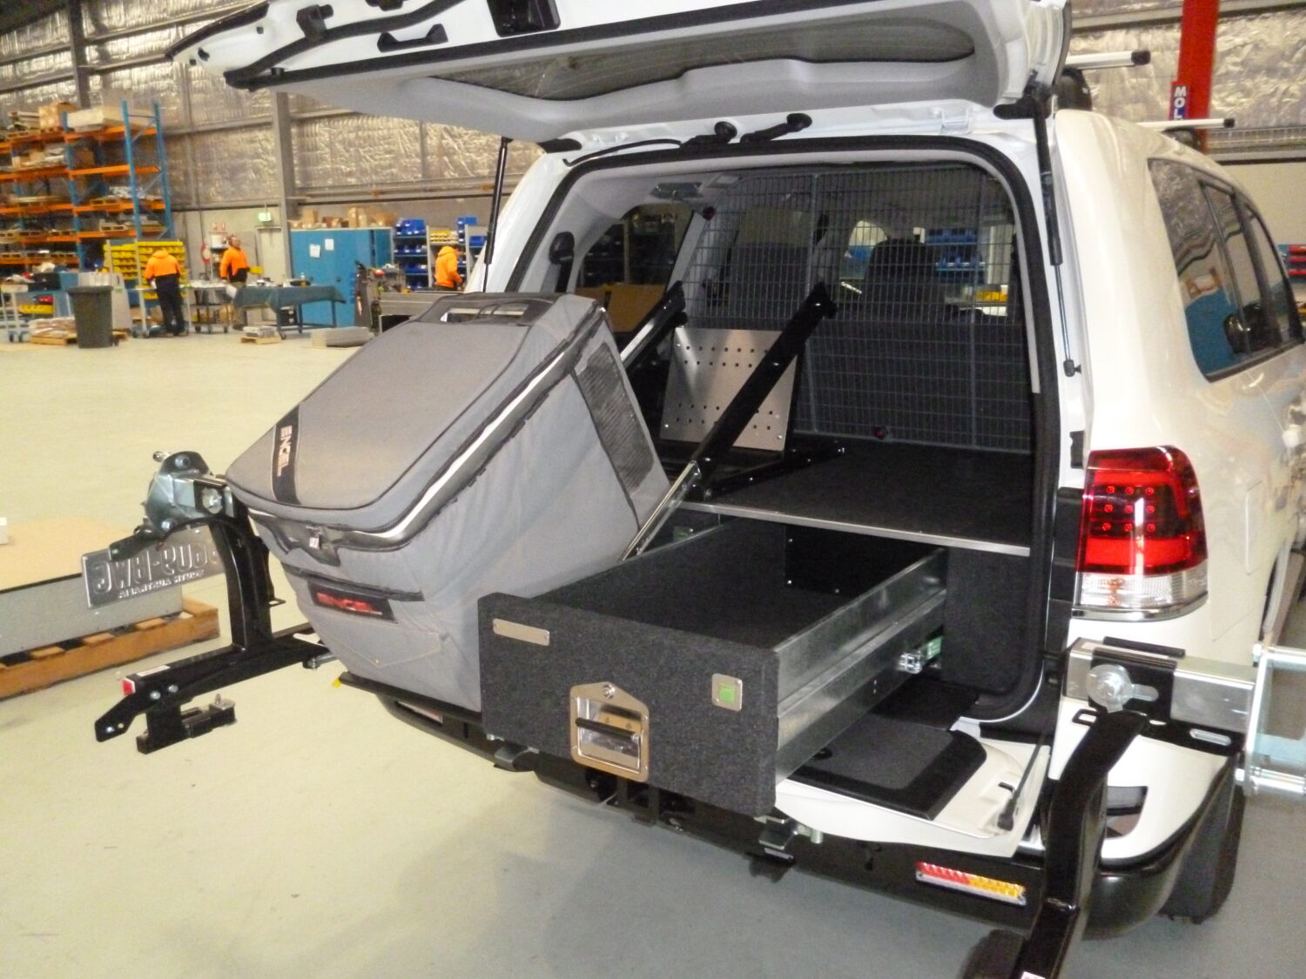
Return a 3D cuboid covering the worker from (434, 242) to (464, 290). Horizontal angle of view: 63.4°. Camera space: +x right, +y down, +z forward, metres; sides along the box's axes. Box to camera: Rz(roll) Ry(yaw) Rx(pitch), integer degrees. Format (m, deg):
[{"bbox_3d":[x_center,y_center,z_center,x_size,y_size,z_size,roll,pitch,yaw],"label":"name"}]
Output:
[{"bbox_3d":[-3.630,-3.572,18.810,0.420,1.680,0.500,-6,14,-24],"label":"worker"}]

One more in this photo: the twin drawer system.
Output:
[{"bbox_3d":[0.241,0.268,2.244,0.615,0.267,1.084,6,12,34],"label":"twin drawer system"}]

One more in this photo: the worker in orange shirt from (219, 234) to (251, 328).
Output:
[{"bbox_3d":[-7.976,-3.906,20.201,0.400,1.760,0.550,6,14,24],"label":"worker in orange shirt"}]

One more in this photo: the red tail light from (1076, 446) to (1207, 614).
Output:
[{"bbox_3d":[0.897,0.078,1.941,0.225,0.310,0.175,9,16,34],"label":"red tail light"}]

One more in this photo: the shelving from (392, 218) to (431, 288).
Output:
[{"bbox_3d":[-4.273,-3.889,19.520,1.020,1.926,0.450,9,16,34],"label":"shelving"}]

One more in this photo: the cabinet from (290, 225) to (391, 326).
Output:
[{"bbox_3d":[-6.234,-4.211,21.076,2.468,1.874,0.600,9,16,34],"label":"cabinet"}]

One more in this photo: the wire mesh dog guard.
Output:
[{"bbox_3d":[0.645,-0.566,3.318,1.360,0.840,0.060,9,16,34],"label":"wire mesh dog guard"}]

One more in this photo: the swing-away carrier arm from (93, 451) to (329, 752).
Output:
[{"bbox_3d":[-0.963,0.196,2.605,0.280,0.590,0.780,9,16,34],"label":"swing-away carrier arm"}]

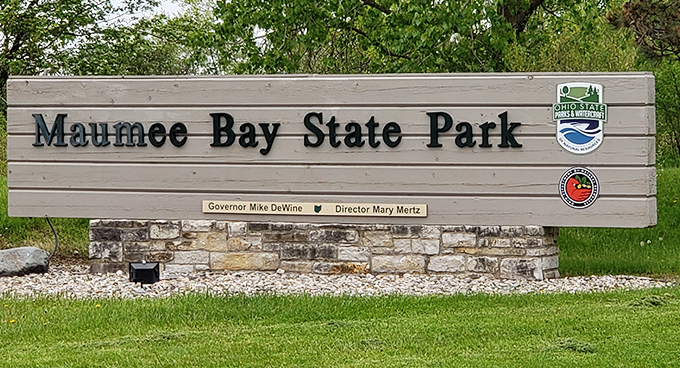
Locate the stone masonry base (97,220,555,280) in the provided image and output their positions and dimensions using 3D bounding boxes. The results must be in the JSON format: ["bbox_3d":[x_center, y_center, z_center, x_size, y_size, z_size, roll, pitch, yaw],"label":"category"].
[{"bbox_3d":[-0.153,0.552,8.925,4.022,0.480,0.600,0,1,8],"label":"stone masonry base"}]

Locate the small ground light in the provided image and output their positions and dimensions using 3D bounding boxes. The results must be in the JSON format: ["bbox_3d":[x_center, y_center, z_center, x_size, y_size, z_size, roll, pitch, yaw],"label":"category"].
[{"bbox_3d":[-1.531,0.701,8.000,0.235,0.170,0.130,0,21,-6],"label":"small ground light"}]

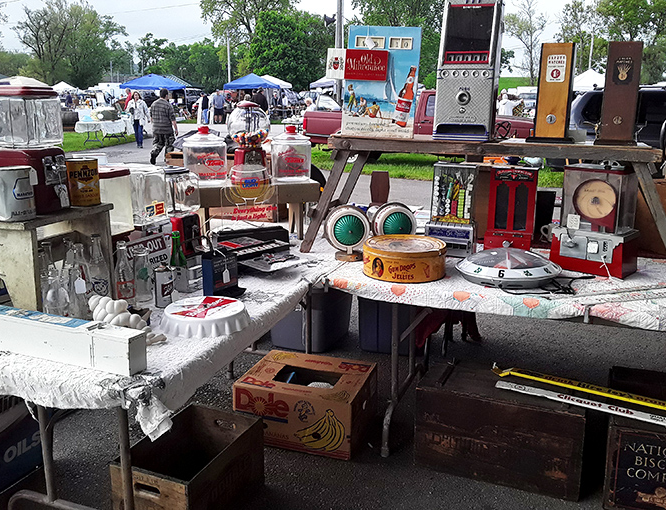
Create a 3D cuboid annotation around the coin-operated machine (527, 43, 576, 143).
[{"bbox_3d":[0.845,-0.609,2.297,0.165,0.347,0.140,6,16,23],"label":"coin-operated machine"}]

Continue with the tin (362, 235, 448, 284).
[{"bbox_3d":[0.299,0.015,2.561,0.340,0.123,0.340,1,13,5],"label":"tin"}]

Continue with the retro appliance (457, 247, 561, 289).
[{"bbox_3d":[0.651,0.031,2.240,0.390,0.100,0.390,5,15,19],"label":"retro appliance"}]

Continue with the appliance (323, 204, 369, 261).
[{"bbox_3d":[0.058,-0.092,2.538,0.190,0.226,0.120,-3,15,-11],"label":"appliance"}]

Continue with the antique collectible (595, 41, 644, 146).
[{"bbox_3d":[1.021,-0.568,2.147,0.142,0.347,0.130,7,16,24],"label":"antique collectible"}]

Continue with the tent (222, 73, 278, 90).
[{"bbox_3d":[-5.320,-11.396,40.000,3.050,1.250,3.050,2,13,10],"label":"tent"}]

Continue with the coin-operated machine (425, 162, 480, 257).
[{"bbox_3d":[0.512,-0.193,2.559,0.190,0.378,0.130,6,16,23],"label":"coin-operated machine"}]

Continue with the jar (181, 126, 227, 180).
[{"bbox_3d":[-0.564,-0.442,2.690,0.187,0.257,0.187,-1,14,0],"label":"jar"}]

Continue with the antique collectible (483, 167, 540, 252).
[{"bbox_3d":[0.785,-0.188,2.652,0.200,0.385,0.170,5,15,19],"label":"antique collectible"}]

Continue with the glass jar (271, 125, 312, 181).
[{"bbox_3d":[-0.195,-0.482,2.870,0.187,0.257,0.187,-4,15,-12],"label":"glass jar"}]

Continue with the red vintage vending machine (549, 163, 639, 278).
[{"bbox_3d":[1.141,-0.170,2.626,0.310,0.450,0.200,13,18,44],"label":"red vintage vending machine"}]

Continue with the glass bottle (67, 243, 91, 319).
[{"bbox_3d":[-0.781,0.099,1.848,0.068,0.255,0.068,-5,15,-19],"label":"glass bottle"}]

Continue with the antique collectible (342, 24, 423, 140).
[{"bbox_3d":[0.205,-0.705,2.514,0.297,0.461,0.050,3,-3,15],"label":"antique collectible"}]

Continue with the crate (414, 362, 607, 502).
[{"bbox_3d":[0.669,0.671,2.418,0.609,0.331,0.318,5,14,23],"label":"crate"}]

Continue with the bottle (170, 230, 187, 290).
[{"bbox_3d":[-0.593,0.019,2.318,0.062,0.230,0.062,0,13,0],"label":"bottle"}]

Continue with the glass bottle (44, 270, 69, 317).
[{"bbox_3d":[-0.852,0.139,1.859,0.075,0.172,0.075,-5,15,-19],"label":"glass bottle"}]

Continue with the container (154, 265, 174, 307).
[{"bbox_3d":[-0.581,0.103,2.073,0.065,0.135,0.065,0,14,0],"label":"container"}]

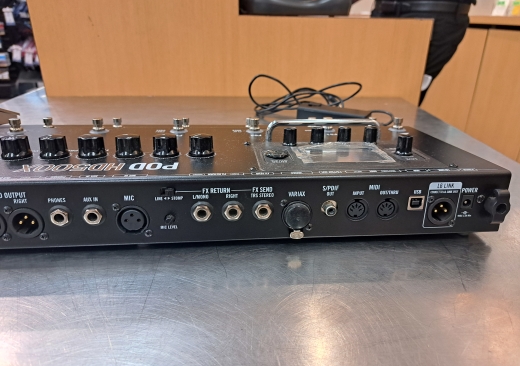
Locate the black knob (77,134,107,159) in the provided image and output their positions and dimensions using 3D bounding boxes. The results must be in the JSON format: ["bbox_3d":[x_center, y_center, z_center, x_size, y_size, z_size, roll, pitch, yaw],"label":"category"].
[{"bbox_3d":[-0.128,-0.028,0.274,0.019,0.015,0.019,-1,21,-7],"label":"black knob"}]

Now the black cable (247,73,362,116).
[{"bbox_3d":[0.095,-0.181,0.745,0.222,0.073,0.150,1,20,0],"label":"black cable"}]

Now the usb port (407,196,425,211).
[{"bbox_3d":[0.115,0.014,0.269,0.012,0.011,0.010,-1,18,-6],"label":"usb port"}]

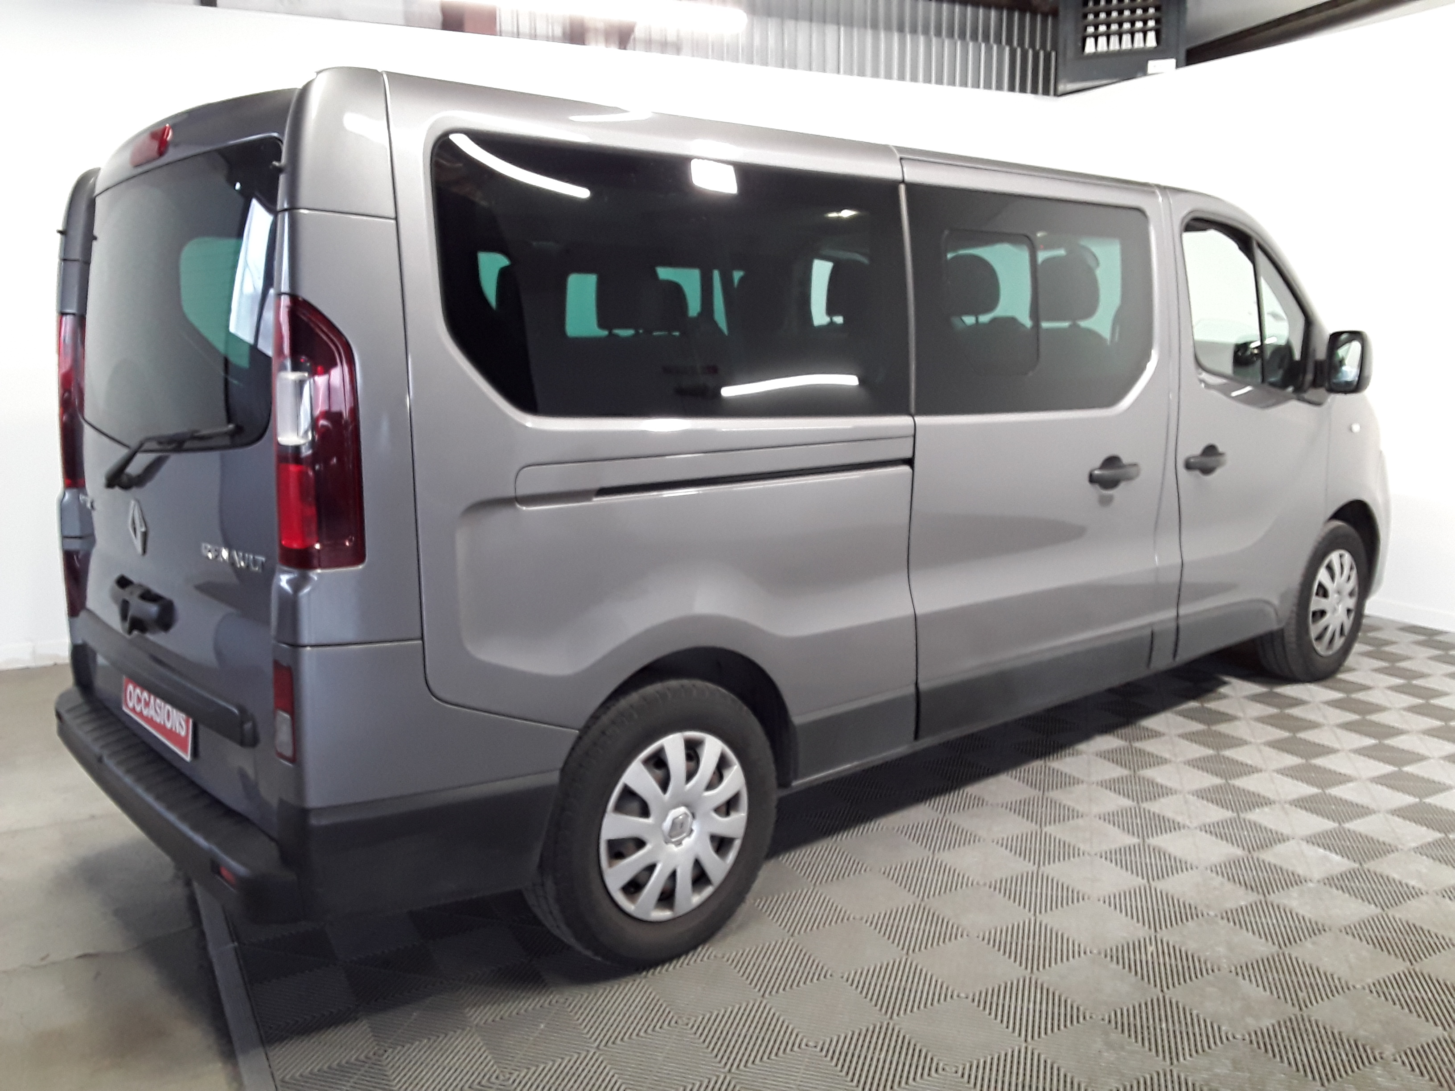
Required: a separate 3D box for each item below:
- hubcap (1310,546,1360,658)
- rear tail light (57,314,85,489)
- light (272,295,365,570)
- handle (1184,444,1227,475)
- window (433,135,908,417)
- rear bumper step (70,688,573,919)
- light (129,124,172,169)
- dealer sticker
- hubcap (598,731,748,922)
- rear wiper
[{"bbox_3d":[2.637,0.249,4.938,0.440,0.440,0.060,-9,13,-39],"label":"hubcap"},{"bbox_3d":[-1.880,-0.419,3.349,0.150,0.490,0.210,-3,9,-40],"label":"rear tail light"},{"bbox_3d":[-0.785,-0.208,2.134,0.150,0.490,0.210,-3,9,-40],"label":"light"},{"bbox_3d":[1.661,-0.292,3.943,0.220,0.100,0.065,-9,13,-39],"label":"handle"},{"bbox_3d":[-0.050,-0.565,2.580,1.300,0.580,0.045,-9,5,-39],"label":"window"},{"bbox_3d":[-1.235,0.491,2.942,0.580,0.270,1.880,-9,13,-39],"label":"rear bumper step"},{"bbox_3d":[-1.344,-0.931,2.648,0.055,0.065,0.260,-9,13,-39],"label":"light"},{"bbox_3d":[-1.410,0.411,2.792,0.020,0.110,0.530,-9,13,-39],"label":"dealer sticker"},{"bbox_3d":[-0.126,0.668,2.723,0.440,0.440,0.060,-9,13,-39],"label":"hubcap"},{"bbox_3d":[-1.234,-0.187,2.483,0.090,0.200,0.660,-9,13,-39],"label":"rear wiper"}]

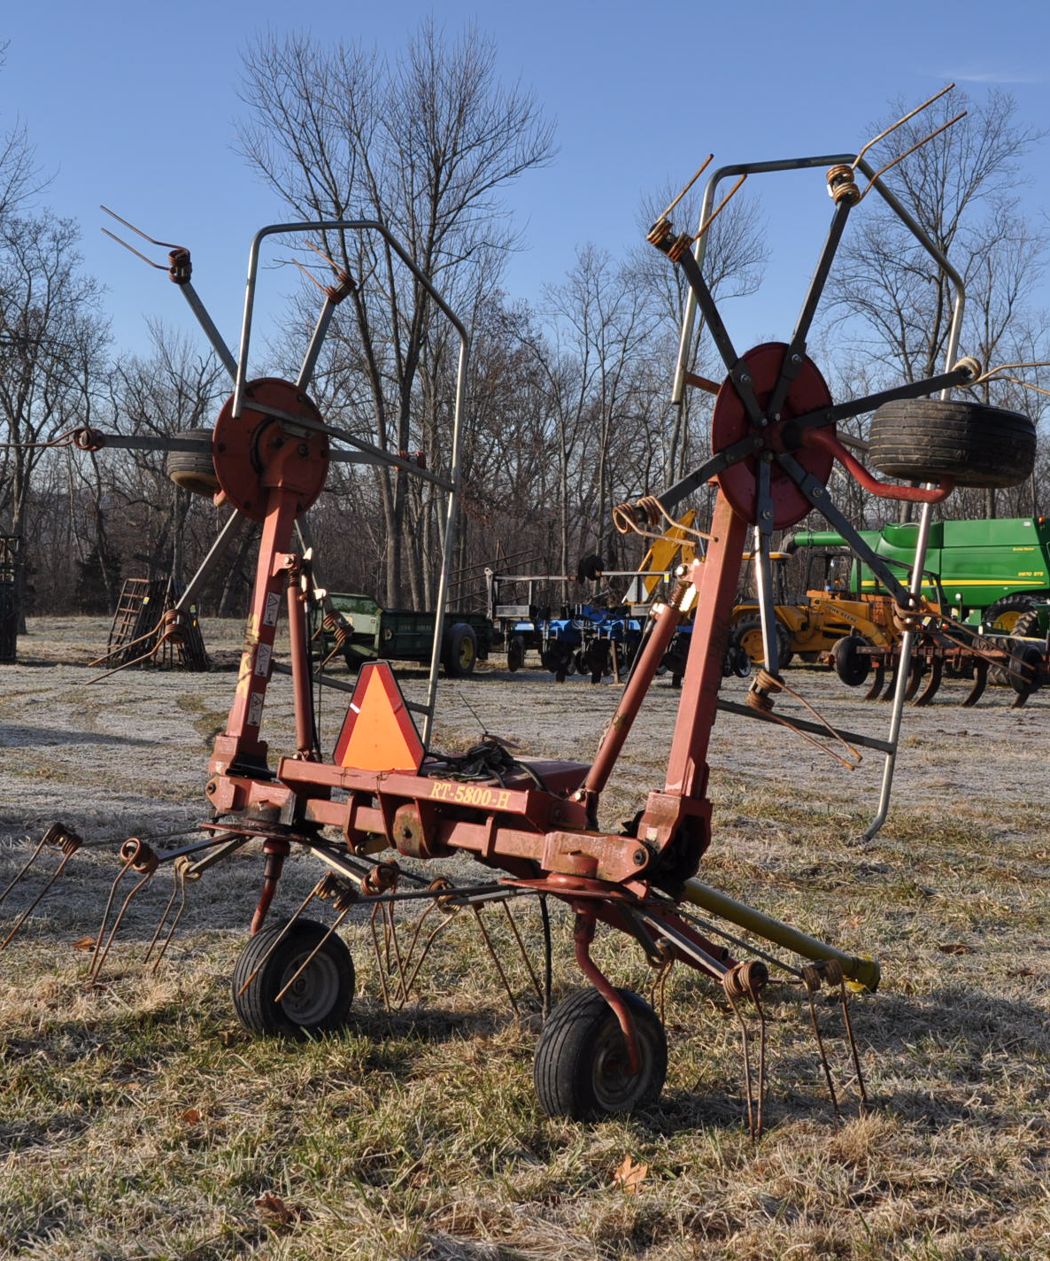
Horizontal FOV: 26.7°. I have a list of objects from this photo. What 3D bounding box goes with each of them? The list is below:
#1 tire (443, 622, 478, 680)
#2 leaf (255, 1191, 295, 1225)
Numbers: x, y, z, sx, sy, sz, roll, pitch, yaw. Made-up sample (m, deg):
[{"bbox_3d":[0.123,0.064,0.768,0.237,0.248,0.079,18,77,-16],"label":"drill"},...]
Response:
[{"bbox_3d":[-1.067,0.335,37.000,0.240,0.900,0.900,2,1,26],"label":"tire"},{"bbox_3d":[-0.594,1.367,5.242,0.092,0.075,0.065,1,1,-6],"label":"leaf"}]

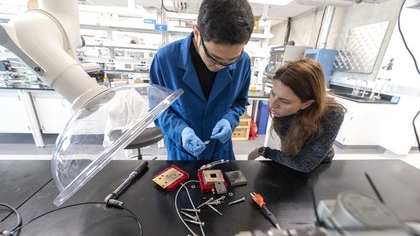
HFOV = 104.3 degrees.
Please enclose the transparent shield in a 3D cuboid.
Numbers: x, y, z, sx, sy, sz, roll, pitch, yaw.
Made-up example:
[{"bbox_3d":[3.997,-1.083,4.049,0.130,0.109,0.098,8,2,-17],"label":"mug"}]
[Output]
[{"bbox_3d":[-0.333,0.008,0.557,0.500,0.180,0.500,-47,14,-23],"label":"transparent shield"}]

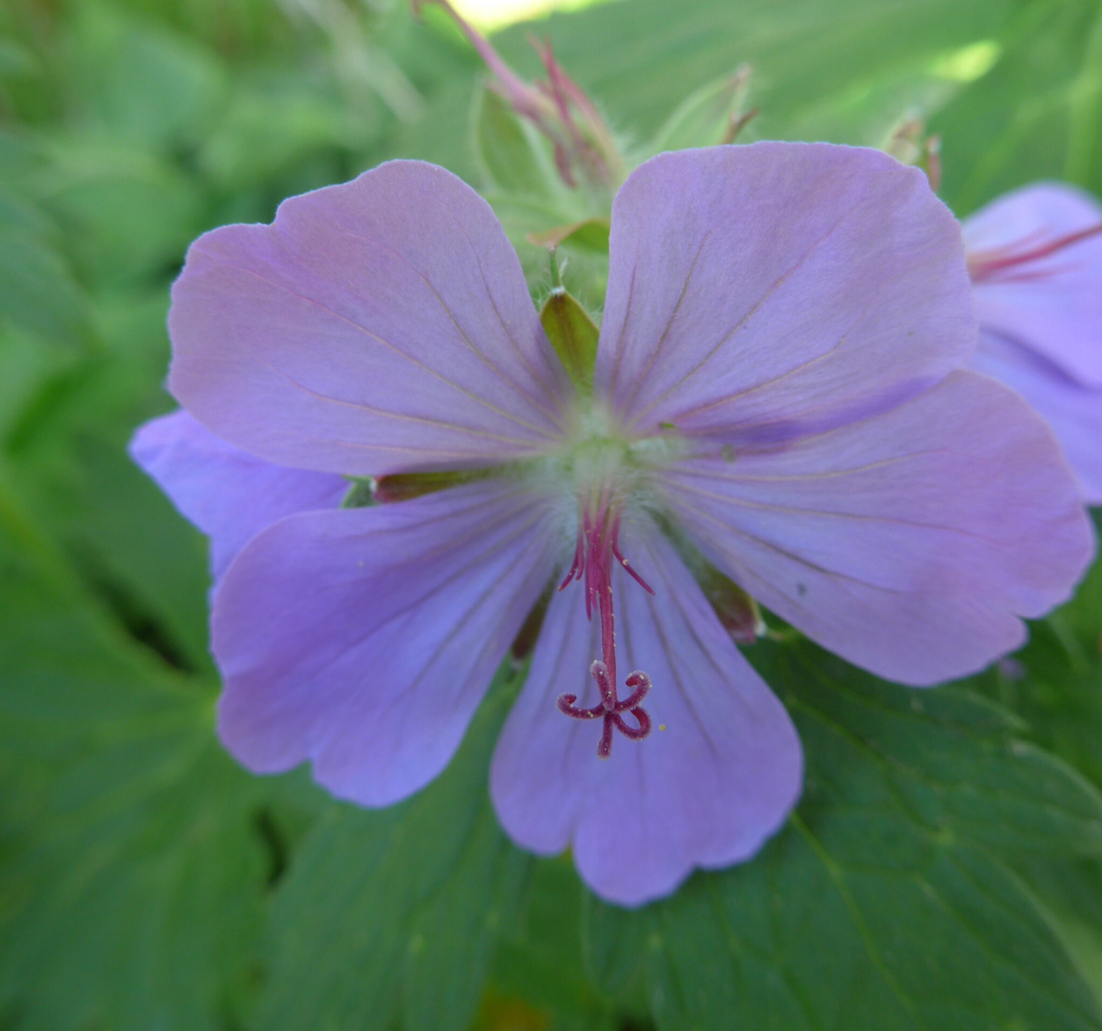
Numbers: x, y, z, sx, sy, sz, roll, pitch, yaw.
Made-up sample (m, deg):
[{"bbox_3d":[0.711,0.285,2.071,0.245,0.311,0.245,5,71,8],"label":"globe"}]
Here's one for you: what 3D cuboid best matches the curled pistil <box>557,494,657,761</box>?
[{"bbox_3d":[0.003,0.004,0.050,0.004,0.004,0.015,-1,40,-1],"label":"curled pistil"}]

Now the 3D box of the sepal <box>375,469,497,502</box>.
[{"bbox_3d":[-0.005,-0.002,0.059,0.010,0.004,0.002,-4,18,-3],"label":"sepal"}]

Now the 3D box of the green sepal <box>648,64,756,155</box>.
[{"bbox_3d":[0.010,-0.027,0.076,0.011,0.002,0.004,-43,65,6],"label":"green sepal"}]

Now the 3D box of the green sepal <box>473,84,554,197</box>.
[{"bbox_3d":[-0.002,-0.024,0.073,0.005,0.009,0.003,-34,7,-17],"label":"green sepal"}]

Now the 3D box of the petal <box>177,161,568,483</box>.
[{"bbox_3d":[-0.007,-0.008,0.054,0.021,0.017,0.005,25,18,-24],"label":"petal"}]

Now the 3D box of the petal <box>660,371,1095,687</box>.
[{"bbox_3d":[0.015,0.000,0.055,0.021,0.016,0.006,17,20,16],"label":"petal"}]

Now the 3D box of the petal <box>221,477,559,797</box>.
[{"bbox_3d":[-0.007,0.005,0.055,0.020,0.015,0.006,-46,13,-13],"label":"petal"}]

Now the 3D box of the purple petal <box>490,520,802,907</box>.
[{"bbox_3d":[0.005,0.010,0.057,0.016,0.020,0.005,-4,-3,0],"label":"purple petal"}]

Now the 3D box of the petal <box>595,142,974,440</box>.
[{"bbox_3d":[0.010,-0.010,0.054,0.018,0.020,0.005,42,27,-15],"label":"petal"}]

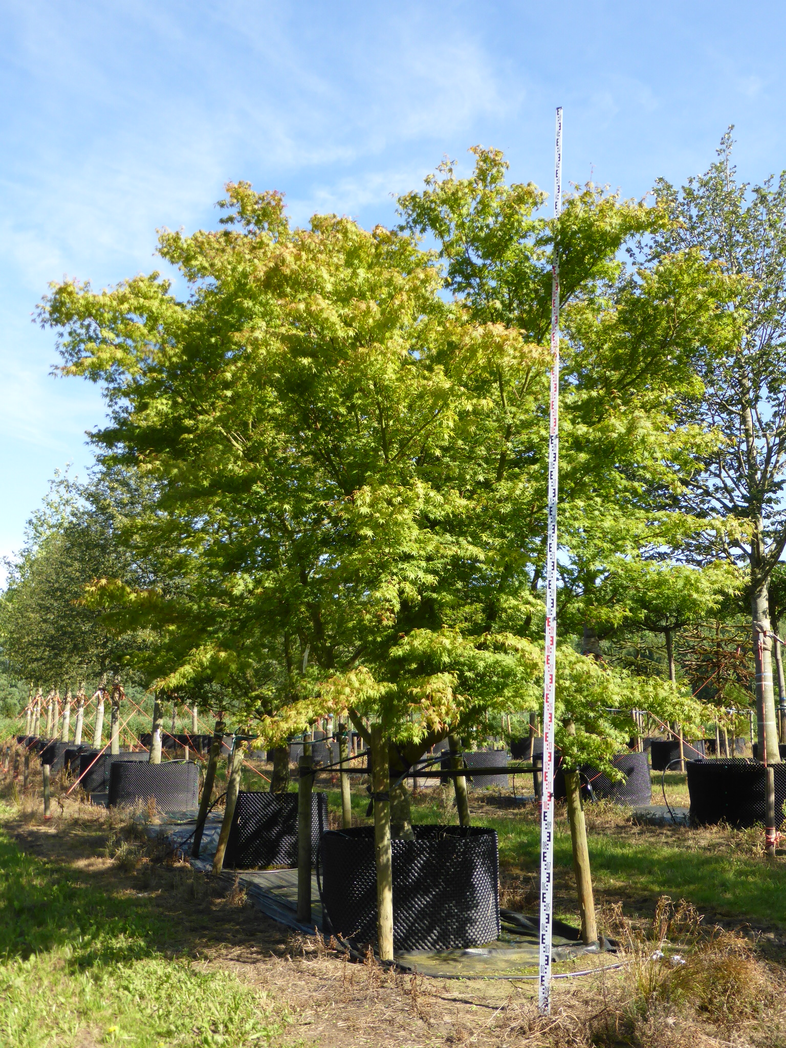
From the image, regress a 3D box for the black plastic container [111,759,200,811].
[{"bbox_3d":[-3.606,3.936,15.644,1.329,0.661,1.329,3,-10,-12],"label":"black plastic container"}]

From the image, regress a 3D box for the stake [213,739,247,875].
[{"bbox_3d":[-1.512,2.593,9.514,0.095,1.232,0.095,10,-15,-7],"label":"stake"}]

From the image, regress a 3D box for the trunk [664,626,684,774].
[{"bbox_3d":[6.912,4.296,25.303,0.250,3.453,0.220,-1,-10,0],"label":"trunk"}]

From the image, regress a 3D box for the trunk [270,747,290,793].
[{"bbox_3d":[-1.128,2.452,10.316,0.176,0.472,0.176,2,-10,-6],"label":"trunk"}]

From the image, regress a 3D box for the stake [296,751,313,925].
[{"bbox_3d":[-0.638,2.272,7.467,0.100,1.184,0.100,0,-10,0],"label":"stake"}]

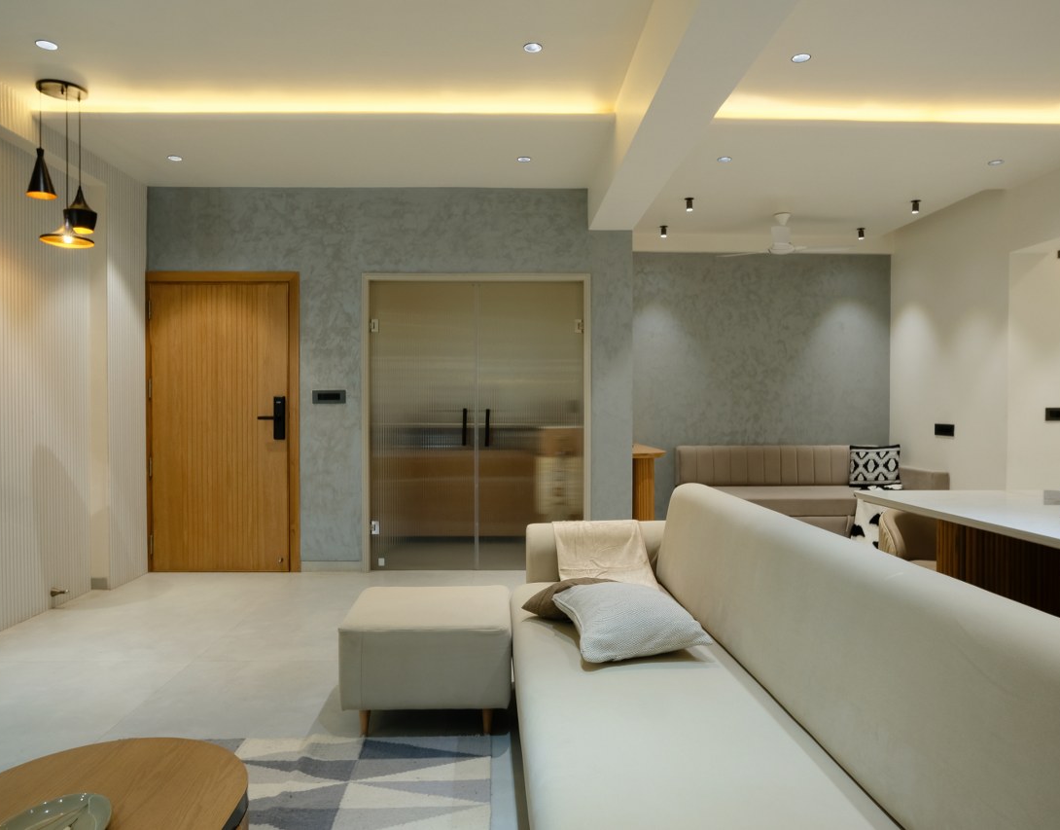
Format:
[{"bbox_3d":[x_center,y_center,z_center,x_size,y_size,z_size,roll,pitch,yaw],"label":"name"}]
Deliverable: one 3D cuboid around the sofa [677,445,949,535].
[{"bbox_3d":[2.309,0.688,5.830,1.980,0.820,0.920,0,1,-2],"label":"sofa"}]

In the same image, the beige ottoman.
[{"bbox_3d":[-0.370,0.932,2.683,0.590,0.420,0.570,0,1,-2],"label":"beige ottoman"}]

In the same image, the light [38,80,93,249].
[{"bbox_3d":[-2.362,-1.264,3.491,0.300,0.770,0.310,0,1,-2],"label":"light"}]

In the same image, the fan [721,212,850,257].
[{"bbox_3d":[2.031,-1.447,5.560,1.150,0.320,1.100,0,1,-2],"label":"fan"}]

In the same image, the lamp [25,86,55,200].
[{"bbox_3d":[-2.472,-1.365,3.491,0.140,0.508,0.140,0,1,-2],"label":"lamp"}]

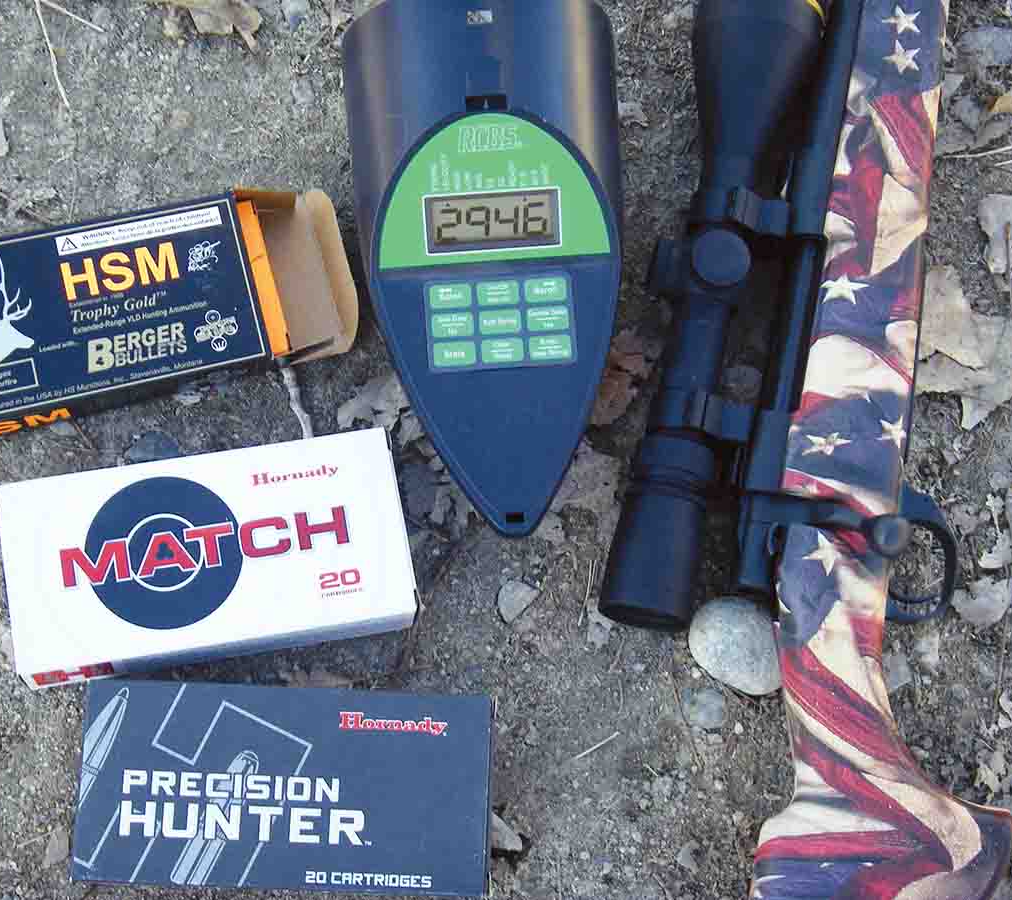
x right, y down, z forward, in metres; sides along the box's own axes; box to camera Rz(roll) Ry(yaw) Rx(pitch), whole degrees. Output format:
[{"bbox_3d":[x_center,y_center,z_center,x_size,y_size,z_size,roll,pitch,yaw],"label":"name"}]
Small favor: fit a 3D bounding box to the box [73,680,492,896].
[{"bbox_3d":[-0.091,0.143,0.796,0.165,0.040,0.081,3,74,-5],"label":"box"}]

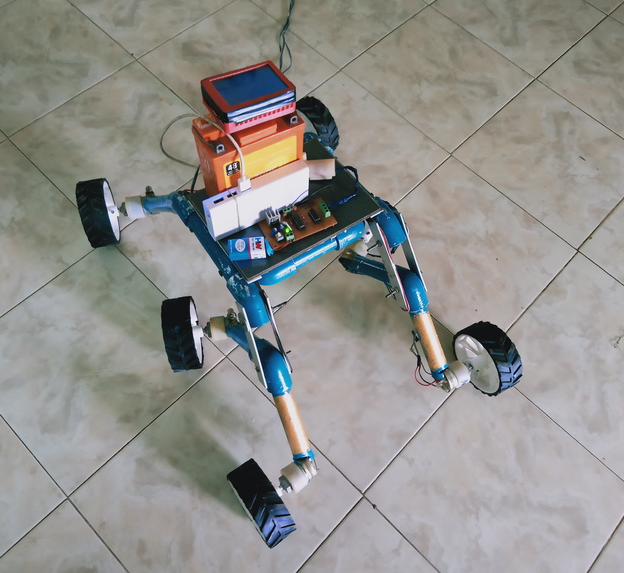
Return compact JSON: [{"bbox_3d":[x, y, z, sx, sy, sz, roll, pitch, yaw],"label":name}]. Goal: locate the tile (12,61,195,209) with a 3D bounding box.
[{"bbox_3d":[-0.359,-0.275,1.104,0.300,0.009,0.300,42,69,15],"label":"tile"}]

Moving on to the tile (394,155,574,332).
[{"bbox_3d":[0.284,-0.068,1.059,0.300,0.009,0.300,42,69,15],"label":"tile"}]

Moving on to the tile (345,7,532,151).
[{"bbox_3d":[0.279,-0.456,1.243,0.300,0.009,0.300,42,69,15],"label":"tile"}]

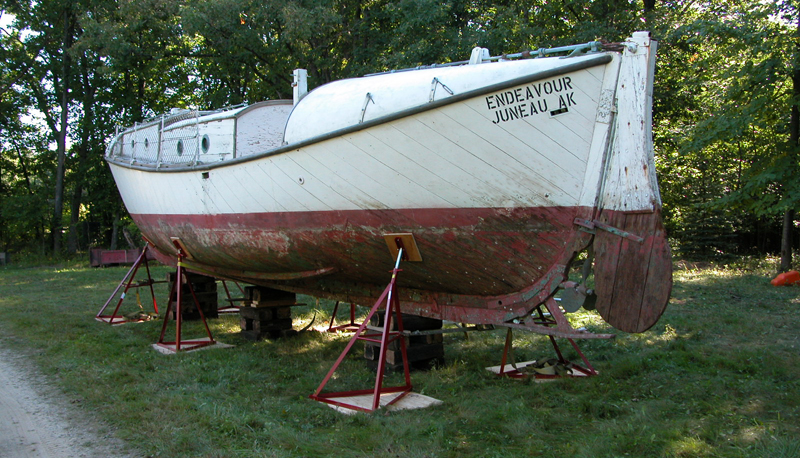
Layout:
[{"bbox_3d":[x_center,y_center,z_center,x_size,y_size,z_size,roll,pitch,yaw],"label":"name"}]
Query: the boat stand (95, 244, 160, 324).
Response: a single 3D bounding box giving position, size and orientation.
[{"bbox_3d":[-3.881,0.732,11.400,0.880,1.120,0.760,-1,1,-38],"label":"boat stand"}]

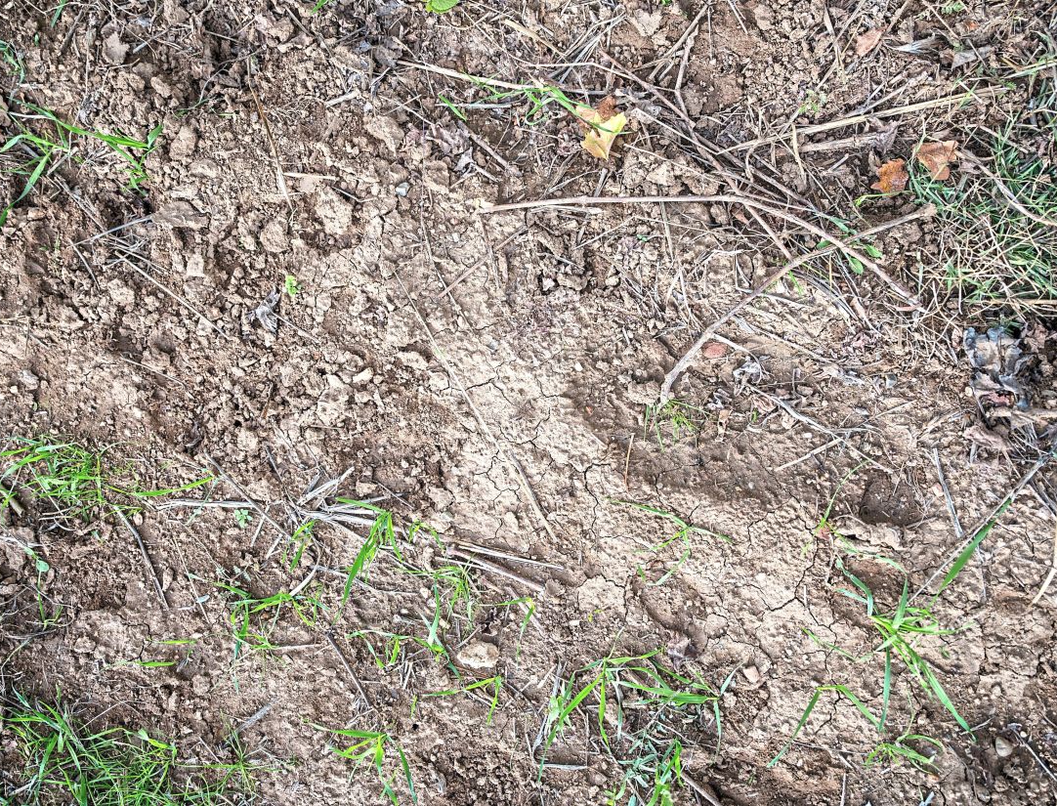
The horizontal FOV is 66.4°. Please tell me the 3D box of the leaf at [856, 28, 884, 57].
[{"bbox_3d":[0.525,-0.550,1.238,0.060,0.012,0.029,-43,83,-7],"label":"leaf"}]

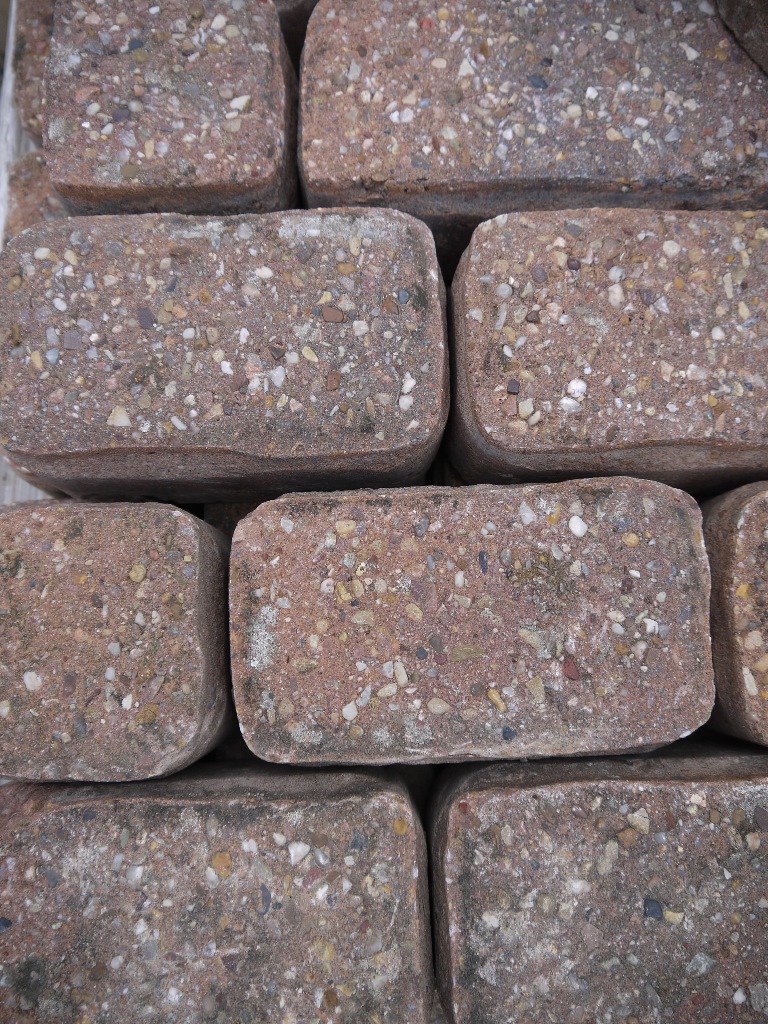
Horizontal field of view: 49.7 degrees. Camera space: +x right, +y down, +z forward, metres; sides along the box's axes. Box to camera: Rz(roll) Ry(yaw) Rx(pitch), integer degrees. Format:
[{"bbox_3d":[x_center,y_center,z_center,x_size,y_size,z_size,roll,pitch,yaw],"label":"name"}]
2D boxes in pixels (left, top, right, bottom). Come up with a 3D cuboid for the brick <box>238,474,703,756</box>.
[{"bbox_3d":[0.037,0.051,0.386,0.205,0.070,0.116,-3,80,1],"label":"brick"}]

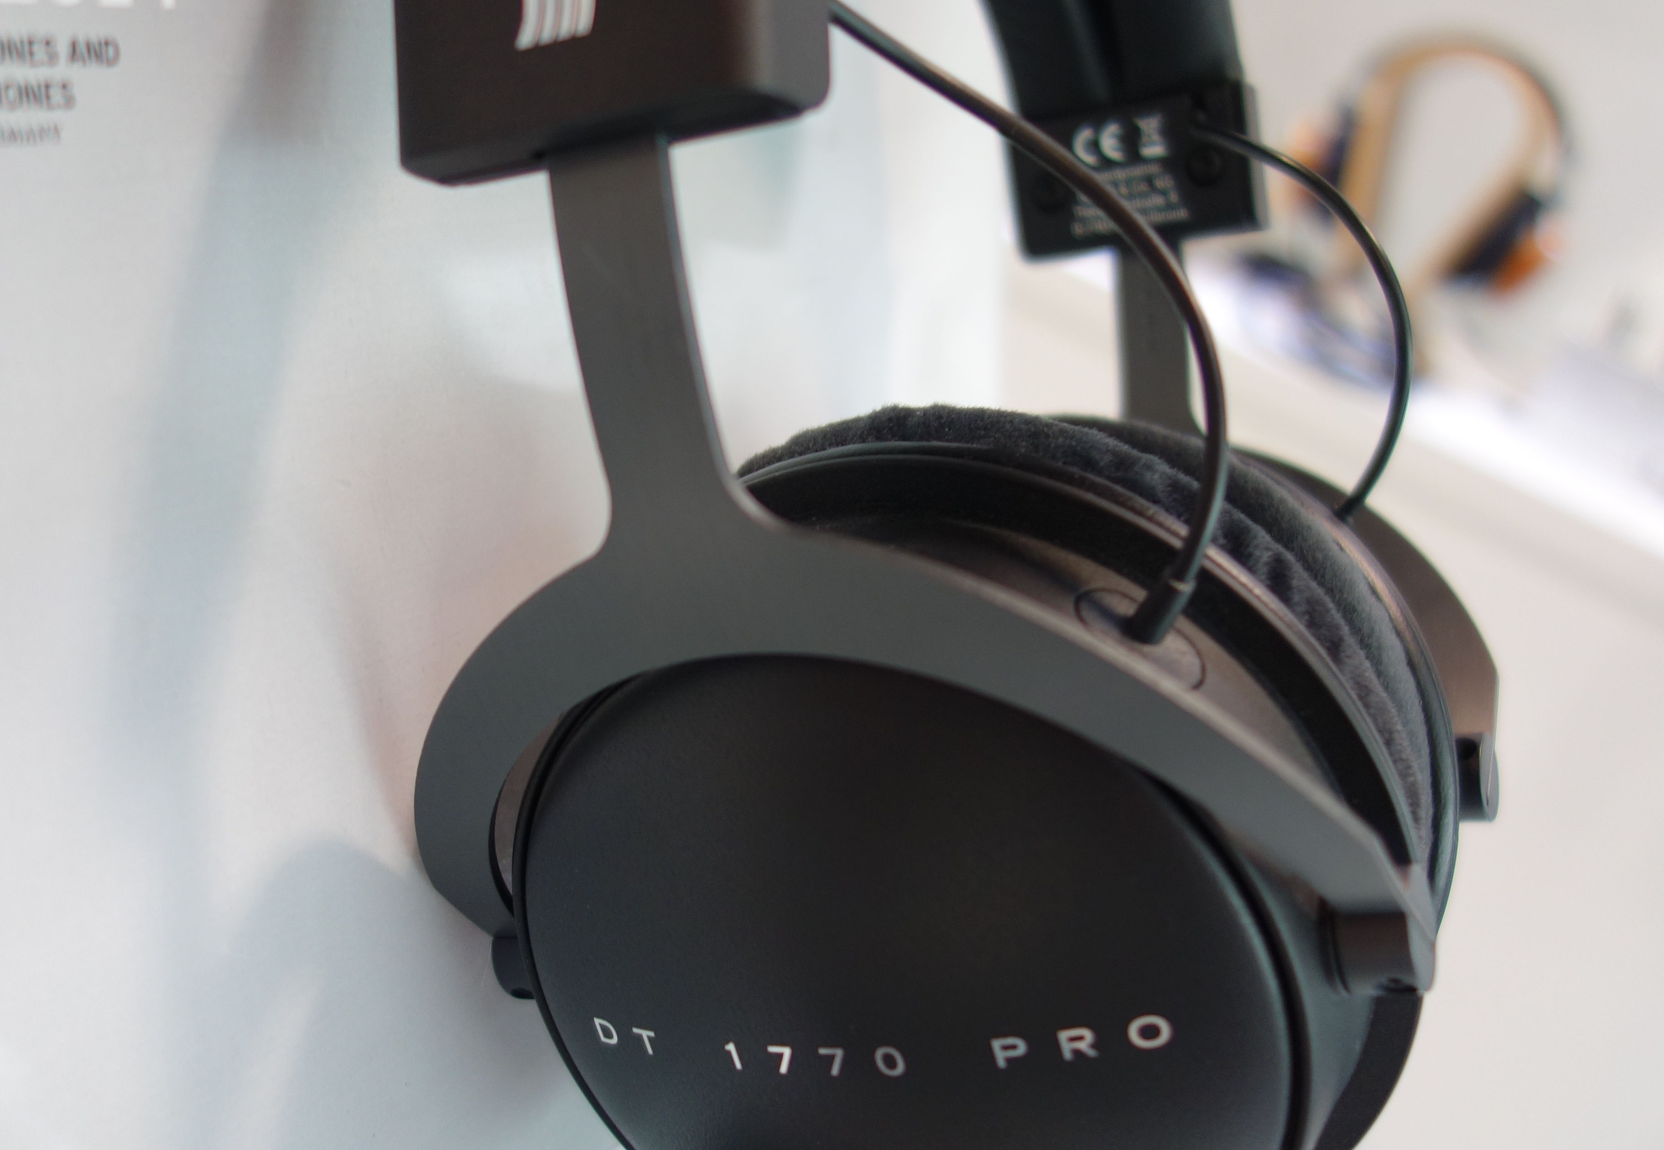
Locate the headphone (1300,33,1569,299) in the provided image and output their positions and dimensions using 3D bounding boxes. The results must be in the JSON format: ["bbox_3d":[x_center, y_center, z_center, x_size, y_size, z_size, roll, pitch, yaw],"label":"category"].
[{"bbox_3d":[0.502,-0.343,1.600,0.205,0.190,0.100,29,23,17],"label":"headphone"}]

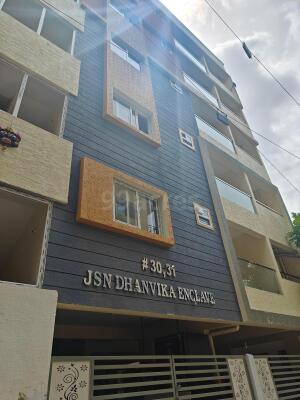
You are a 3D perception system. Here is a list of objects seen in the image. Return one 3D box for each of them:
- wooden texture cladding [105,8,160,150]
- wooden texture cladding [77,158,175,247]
[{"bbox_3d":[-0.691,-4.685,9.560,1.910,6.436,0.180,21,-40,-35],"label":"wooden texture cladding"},{"bbox_3d":[-0.493,0.116,6.449,2.487,1.497,0.180,21,-40,-35],"label":"wooden texture cladding"}]

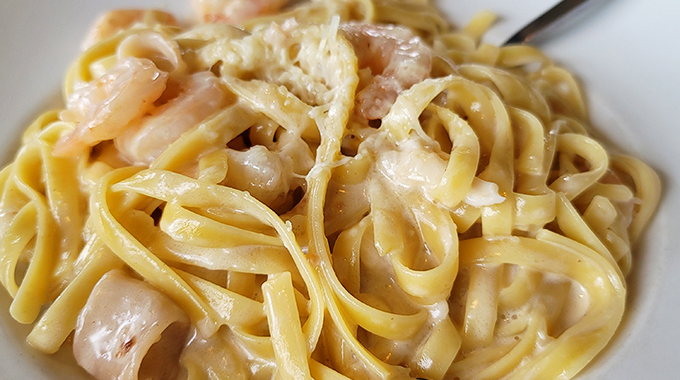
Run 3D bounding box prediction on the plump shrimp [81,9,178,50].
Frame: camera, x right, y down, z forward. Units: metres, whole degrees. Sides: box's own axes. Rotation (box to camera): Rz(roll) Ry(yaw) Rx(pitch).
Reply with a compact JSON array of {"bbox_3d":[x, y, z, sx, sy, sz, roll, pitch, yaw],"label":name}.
[{"bbox_3d":[-0.088,-0.066,0.208,0.038,0.018,0.025,-11,46,-11],"label":"plump shrimp"}]

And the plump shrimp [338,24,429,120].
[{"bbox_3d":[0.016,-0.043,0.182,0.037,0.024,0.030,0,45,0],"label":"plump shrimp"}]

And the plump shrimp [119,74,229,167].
[{"bbox_3d":[-0.058,-0.024,0.170,0.019,0.018,0.038,22,49,21],"label":"plump shrimp"}]

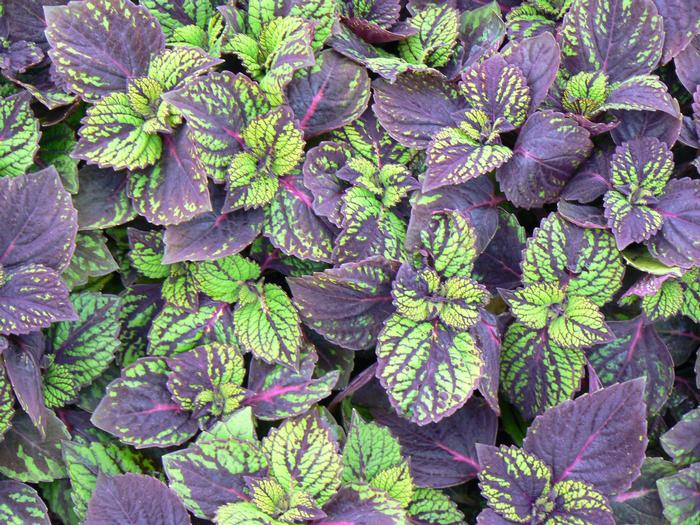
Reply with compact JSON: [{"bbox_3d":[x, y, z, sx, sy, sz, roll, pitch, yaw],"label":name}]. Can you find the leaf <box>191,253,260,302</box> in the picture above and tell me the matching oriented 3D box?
[{"bbox_3d":[-0.072,0.009,1.500,0.044,0.007,0.028,24,65,28],"label":"leaf"}]

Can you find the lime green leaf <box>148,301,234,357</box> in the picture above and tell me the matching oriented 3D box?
[{"bbox_3d":[-0.100,0.043,1.652,0.060,0.017,0.044,-26,66,-12],"label":"lime green leaf"}]

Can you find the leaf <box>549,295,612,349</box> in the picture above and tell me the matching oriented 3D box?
[{"bbox_3d":[0.139,0.038,1.564,0.042,0.009,0.037,25,64,-1],"label":"leaf"}]

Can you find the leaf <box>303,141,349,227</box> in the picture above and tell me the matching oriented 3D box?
[{"bbox_3d":[-0.014,-0.050,1.682,0.042,0.022,0.050,6,59,-3],"label":"leaf"}]

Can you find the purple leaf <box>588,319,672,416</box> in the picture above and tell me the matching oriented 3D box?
[{"bbox_3d":[0.169,0.064,1.591,0.054,0.013,0.068,14,67,6],"label":"purple leaf"}]

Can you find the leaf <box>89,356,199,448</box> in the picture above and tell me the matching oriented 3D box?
[{"bbox_3d":[-0.123,0.085,1.593,0.066,0.020,0.052,-10,68,2],"label":"leaf"}]

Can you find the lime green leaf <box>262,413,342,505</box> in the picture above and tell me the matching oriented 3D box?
[{"bbox_3d":[-0.026,0.110,1.521,0.048,0.012,0.052,16,66,4],"label":"lime green leaf"}]

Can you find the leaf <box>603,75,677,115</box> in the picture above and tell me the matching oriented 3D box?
[{"bbox_3d":[0.182,-0.106,1.688,0.054,0.012,0.049,2,36,-17],"label":"leaf"}]

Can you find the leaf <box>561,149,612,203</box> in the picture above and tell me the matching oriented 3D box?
[{"bbox_3d":[0.139,-0.050,1.560,0.035,0.010,0.038,-8,64,7],"label":"leaf"}]

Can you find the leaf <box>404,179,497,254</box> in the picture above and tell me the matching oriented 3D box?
[{"bbox_3d":[0.067,-0.029,1.693,0.064,0.020,0.056,-14,67,-6],"label":"leaf"}]

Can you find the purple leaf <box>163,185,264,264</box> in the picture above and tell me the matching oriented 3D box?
[{"bbox_3d":[-0.090,-0.025,1.686,0.066,0.020,0.055,-22,65,-11],"label":"purple leaf"}]

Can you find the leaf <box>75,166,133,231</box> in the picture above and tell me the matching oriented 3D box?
[{"bbox_3d":[-0.147,-0.039,1.564,0.048,0.011,0.041,-41,71,-8],"label":"leaf"}]

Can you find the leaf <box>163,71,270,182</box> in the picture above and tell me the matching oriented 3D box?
[{"bbox_3d":[-0.086,-0.091,1.670,0.079,0.017,0.067,33,72,28],"label":"leaf"}]

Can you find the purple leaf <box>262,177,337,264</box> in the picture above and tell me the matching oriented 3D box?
[{"bbox_3d":[-0.031,-0.025,1.641,0.047,0.012,0.064,-30,77,-18],"label":"purple leaf"}]

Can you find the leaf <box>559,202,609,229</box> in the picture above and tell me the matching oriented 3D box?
[{"bbox_3d":[0.153,-0.031,1.690,0.043,0.016,0.034,5,27,10],"label":"leaf"}]

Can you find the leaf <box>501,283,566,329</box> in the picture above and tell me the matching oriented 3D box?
[{"bbox_3d":[0.112,0.026,1.617,0.042,0.014,0.035,11,62,13],"label":"leaf"}]

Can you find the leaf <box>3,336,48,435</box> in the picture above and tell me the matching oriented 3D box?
[{"bbox_3d":[-0.201,0.075,1.620,0.026,0.020,0.060,-20,80,-23],"label":"leaf"}]

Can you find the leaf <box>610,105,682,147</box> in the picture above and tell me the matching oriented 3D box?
[{"bbox_3d":[0.178,-0.081,1.587,0.044,0.011,0.048,6,55,5],"label":"leaf"}]

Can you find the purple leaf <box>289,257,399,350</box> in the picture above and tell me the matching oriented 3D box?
[{"bbox_3d":[-0.002,0.024,1.639,0.072,0.020,0.055,7,70,9],"label":"purple leaf"}]

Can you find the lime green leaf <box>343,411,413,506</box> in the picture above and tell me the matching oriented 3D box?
[{"bbox_3d":[0.014,0.112,1.589,0.043,0.015,0.056,-12,70,-5],"label":"lime green leaf"}]

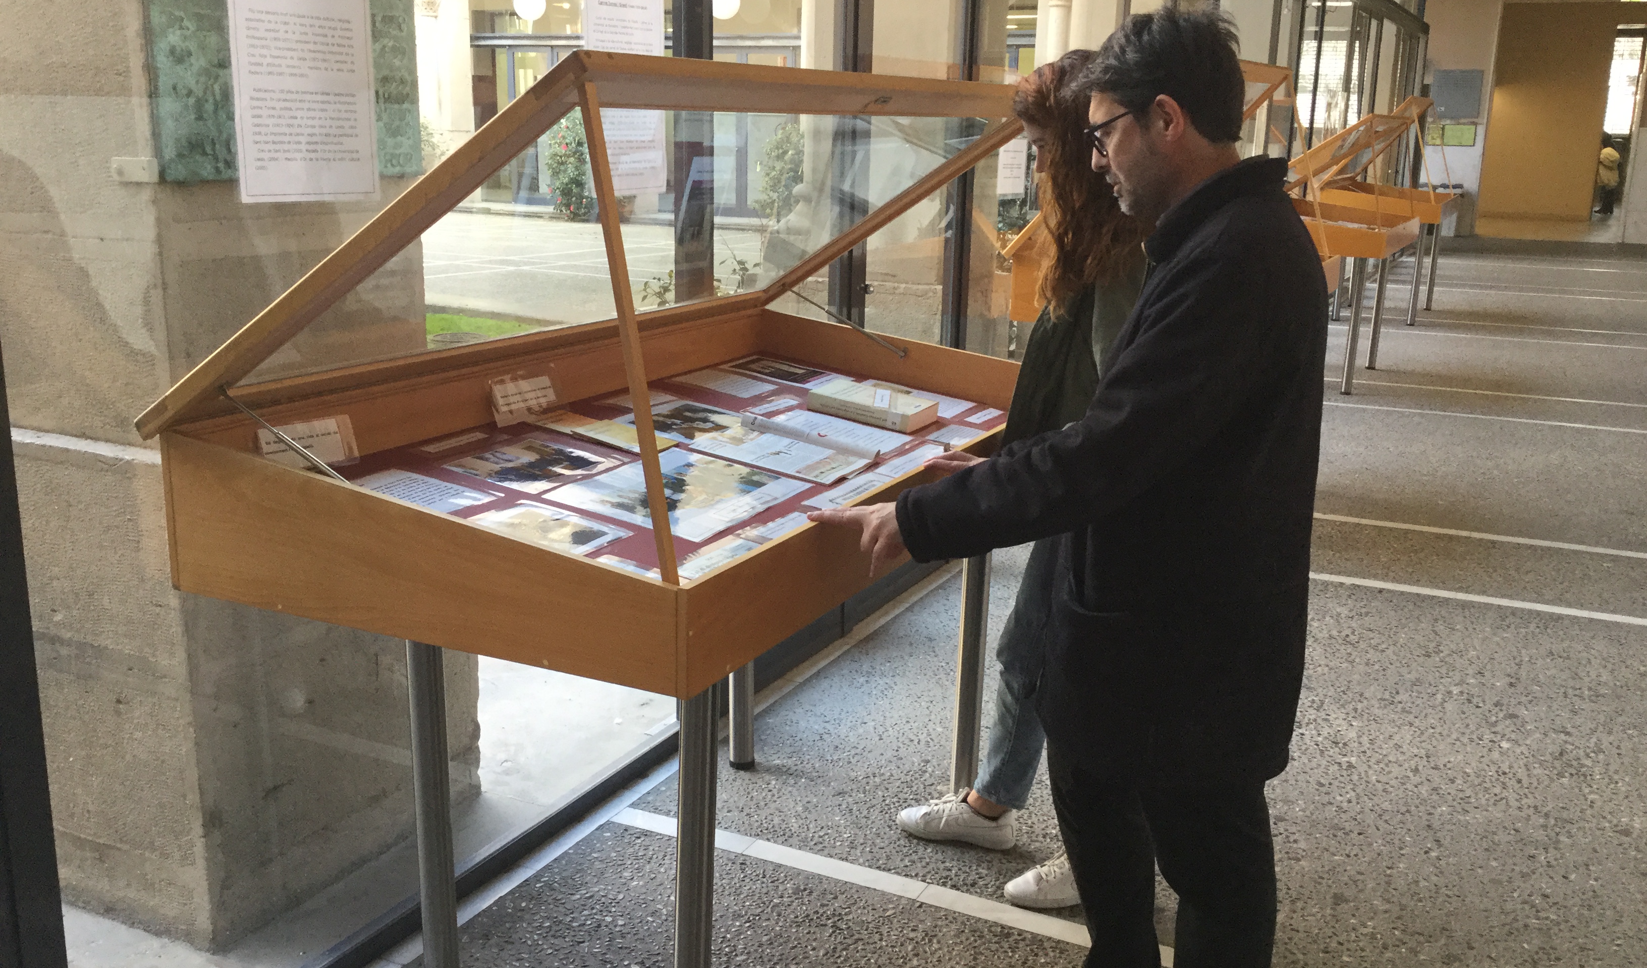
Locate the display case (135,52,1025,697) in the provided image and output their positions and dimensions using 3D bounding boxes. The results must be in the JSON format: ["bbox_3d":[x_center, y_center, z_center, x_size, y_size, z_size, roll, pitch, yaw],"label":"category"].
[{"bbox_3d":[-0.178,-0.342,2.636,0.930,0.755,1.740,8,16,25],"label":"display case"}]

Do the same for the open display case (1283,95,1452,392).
[{"bbox_3d":[2.970,-1.417,8.826,0.930,1.565,1.740,8,16,25],"label":"open display case"}]

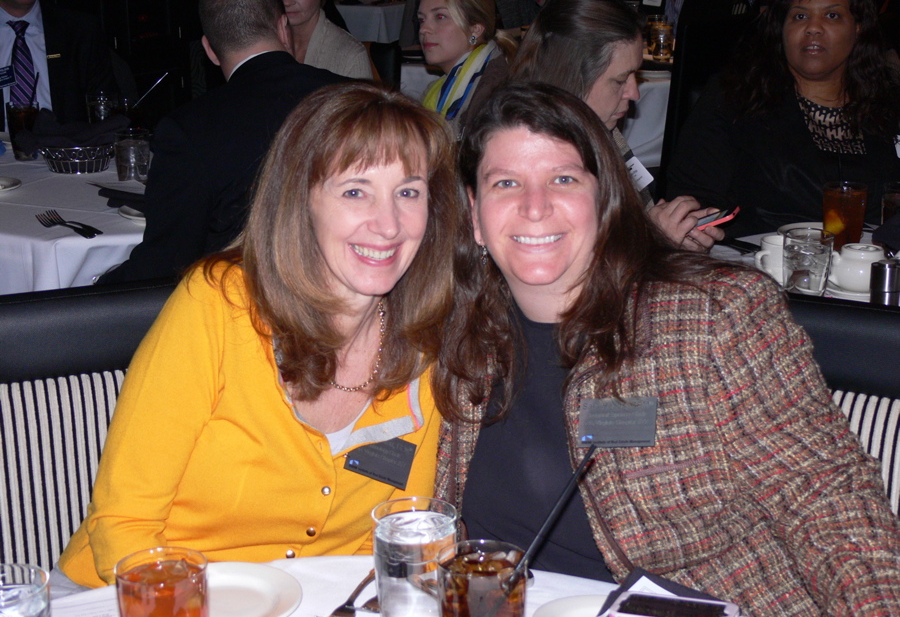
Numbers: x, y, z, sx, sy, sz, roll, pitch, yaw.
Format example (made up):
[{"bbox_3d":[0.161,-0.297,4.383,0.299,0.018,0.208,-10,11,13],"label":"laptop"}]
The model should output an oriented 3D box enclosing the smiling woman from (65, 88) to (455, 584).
[{"bbox_3d":[-0.195,0.385,1.801,0.520,1.220,0.660,-3,17,-10],"label":"smiling woman"}]

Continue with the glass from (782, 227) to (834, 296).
[{"bbox_3d":[0.592,-0.076,2.670,0.083,0.095,0.083,0,17,0],"label":"glass"}]

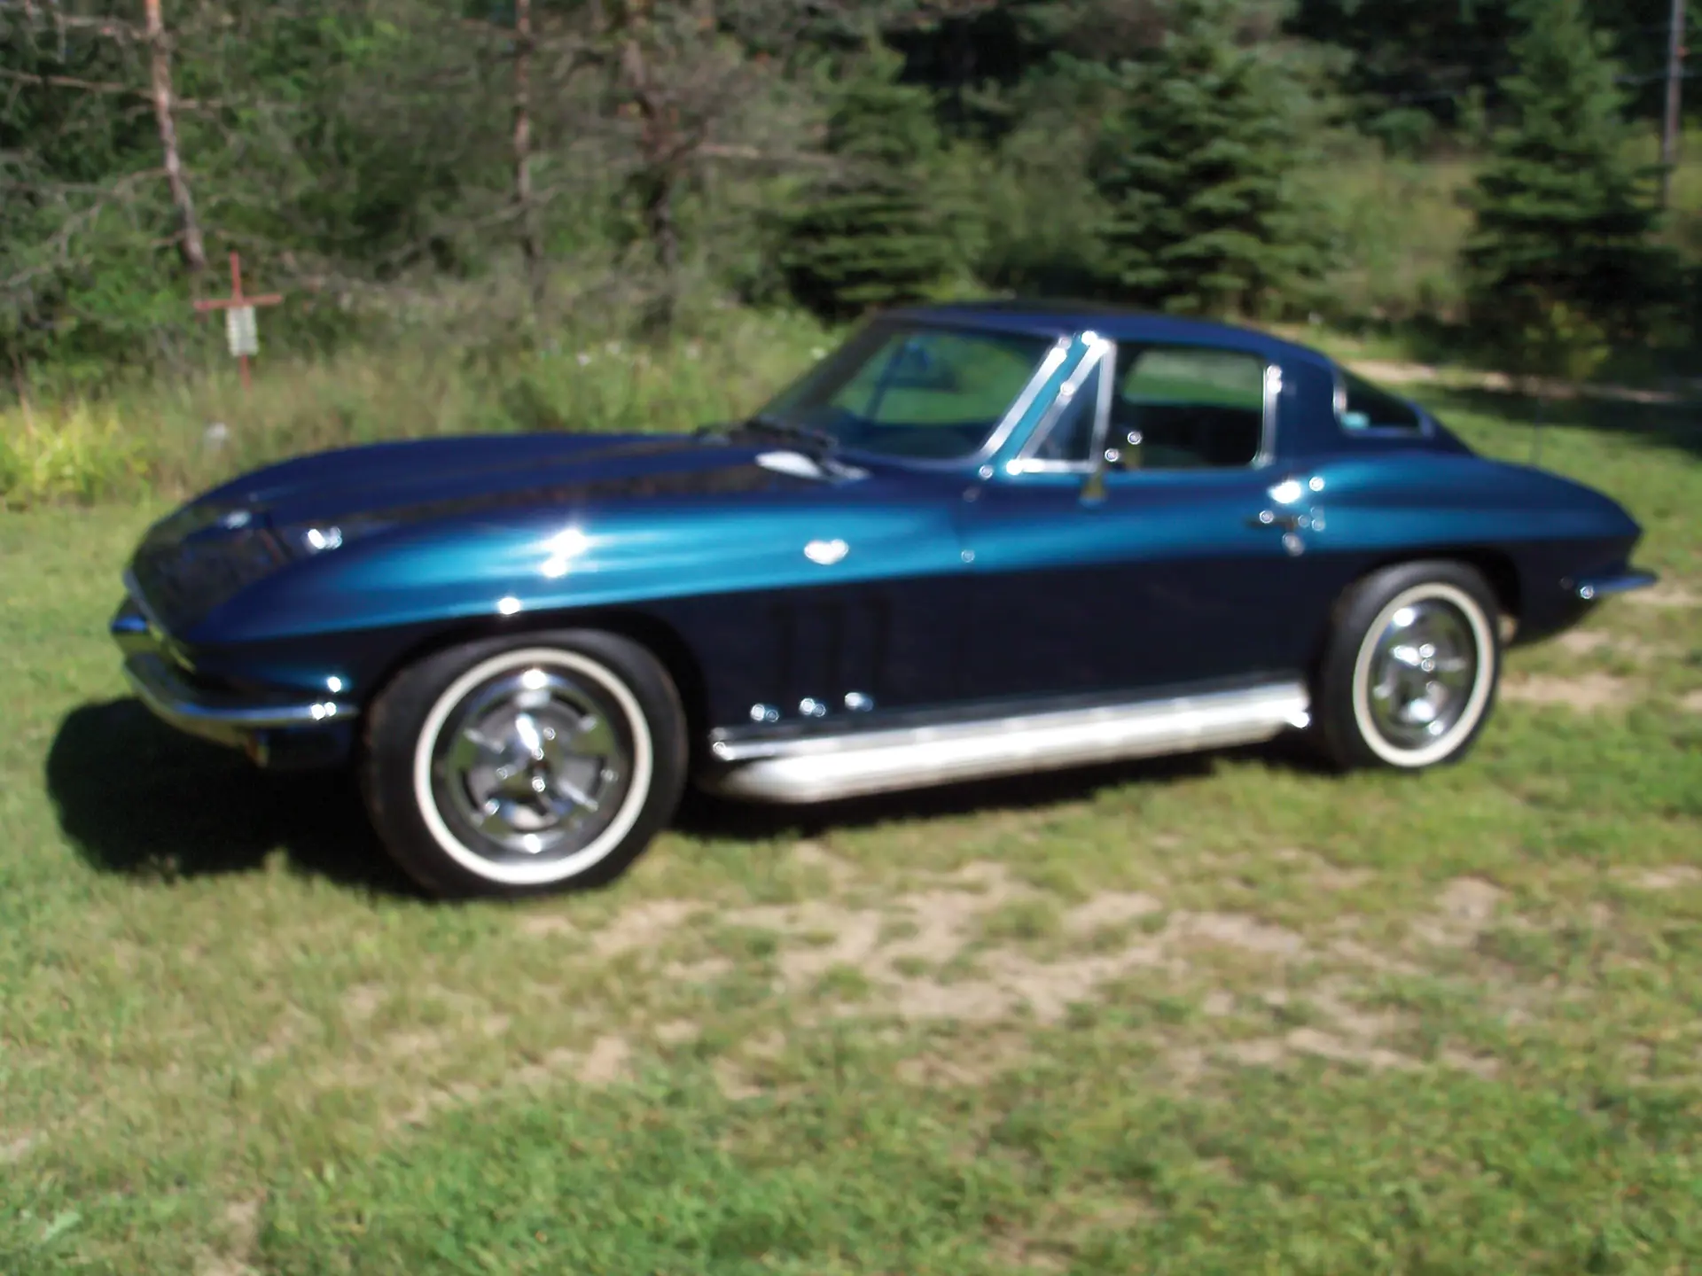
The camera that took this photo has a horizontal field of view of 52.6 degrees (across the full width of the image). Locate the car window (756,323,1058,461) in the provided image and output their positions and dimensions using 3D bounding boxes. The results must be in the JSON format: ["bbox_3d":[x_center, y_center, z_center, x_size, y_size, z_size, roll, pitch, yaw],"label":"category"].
[{"bbox_3d":[0.071,-0.690,4.712,0.600,0.140,1.340,-41,26,-13],"label":"car window"}]

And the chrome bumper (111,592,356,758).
[{"bbox_3d":[-1.525,0.008,4.043,0.380,0.160,1.720,-4,13,-27],"label":"chrome bumper"}]

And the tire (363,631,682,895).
[{"bbox_3d":[-0.697,0.253,3.699,0.670,0.670,0.200,-3,13,-22],"label":"tire"}]

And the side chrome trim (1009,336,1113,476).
[{"bbox_3d":[0.531,-0.581,4.257,0.390,0.350,0.060,-4,-11,-27],"label":"side chrome trim"}]

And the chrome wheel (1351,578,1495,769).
[{"bbox_3d":[1.542,0.091,4.778,0.460,0.460,0.130,-4,13,-27],"label":"chrome wheel"}]

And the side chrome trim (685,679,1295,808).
[{"bbox_3d":[0.431,0.233,4.166,1.700,0.190,0.130,-4,13,-27],"label":"side chrome trim"}]

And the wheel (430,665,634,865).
[{"bbox_3d":[-0.687,0.259,3.673,0.430,0.430,0.130,-3,13,-22],"label":"wheel"}]

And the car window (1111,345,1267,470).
[{"bbox_3d":[0.876,-0.591,4.428,0.510,0.330,0.050,-4,-11,-27],"label":"car window"}]

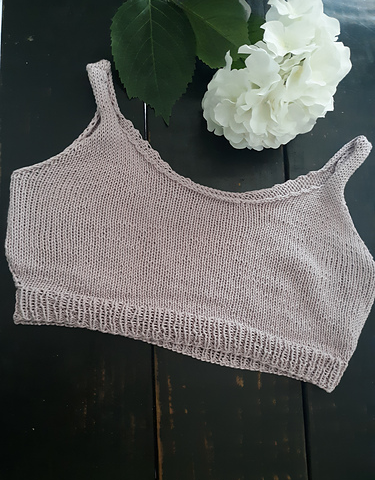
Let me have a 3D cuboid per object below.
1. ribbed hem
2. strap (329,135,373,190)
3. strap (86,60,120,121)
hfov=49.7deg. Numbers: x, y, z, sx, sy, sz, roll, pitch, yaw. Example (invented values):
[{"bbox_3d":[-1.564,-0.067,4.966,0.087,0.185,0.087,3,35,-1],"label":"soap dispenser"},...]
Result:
[{"bbox_3d":[-0.007,0.096,0.409,0.346,0.014,0.048,12,81,-1],"label":"ribbed hem"},{"bbox_3d":[0.180,-0.089,0.446,0.030,0.012,0.063,40,82,3],"label":"strap"},{"bbox_3d":[-0.092,-0.163,0.443,0.028,0.012,0.073,-11,82,-4],"label":"strap"}]

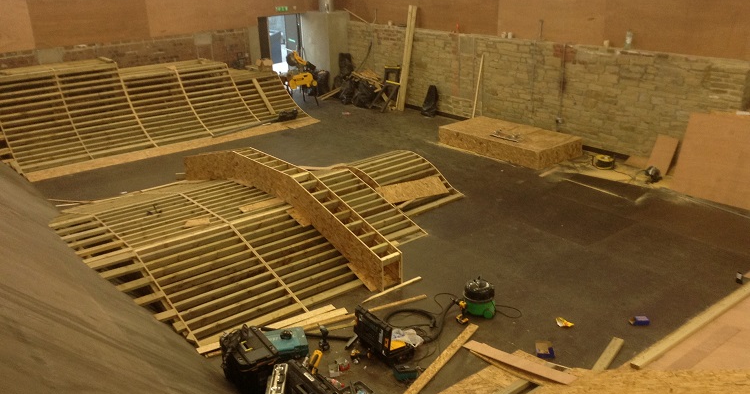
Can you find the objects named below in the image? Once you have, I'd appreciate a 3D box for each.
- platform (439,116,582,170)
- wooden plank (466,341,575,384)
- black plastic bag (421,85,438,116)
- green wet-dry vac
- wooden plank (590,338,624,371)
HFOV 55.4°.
[{"bbox_3d":[2.509,-1.046,13.439,1.220,0.317,2.440,-17,25,-35],"label":"platform"},{"bbox_3d":[1.324,1.539,6.650,1.095,0.018,0.140,13,25,41],"label":"wooden plank"},{"bbox_3d":[1.271,-2.198,16.230,0.330,0.670,0.390,-17,25,-35],"label":"black plastic bag"},{"bbox_3d":[1.106,1.036,7.615,0.360,0.440,0.360,-2,20,0],"label":"green wet-dry vac"},{"bbox_3d":[2.196,1.507,6.705,0.095,0.046,0.775,10,19,31],"label":"wooden plank"}]

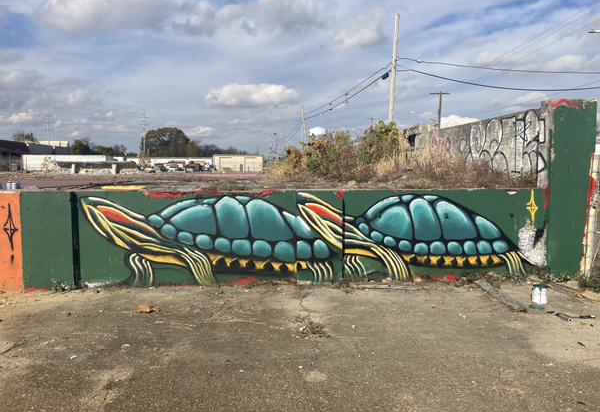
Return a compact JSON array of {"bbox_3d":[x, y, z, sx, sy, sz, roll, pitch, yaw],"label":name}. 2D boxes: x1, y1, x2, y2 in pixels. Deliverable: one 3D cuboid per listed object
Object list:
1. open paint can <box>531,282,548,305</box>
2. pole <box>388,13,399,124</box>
[{"bbox_3d":[2.768,1.019,5.600,0.170,0.195,0.170,0,5,0],"label":"open paint can"},{"bbox_3d":[4.725,-5.480,24.914,0.250,8.550,0.250,2,5,0],"label":"pole"}]

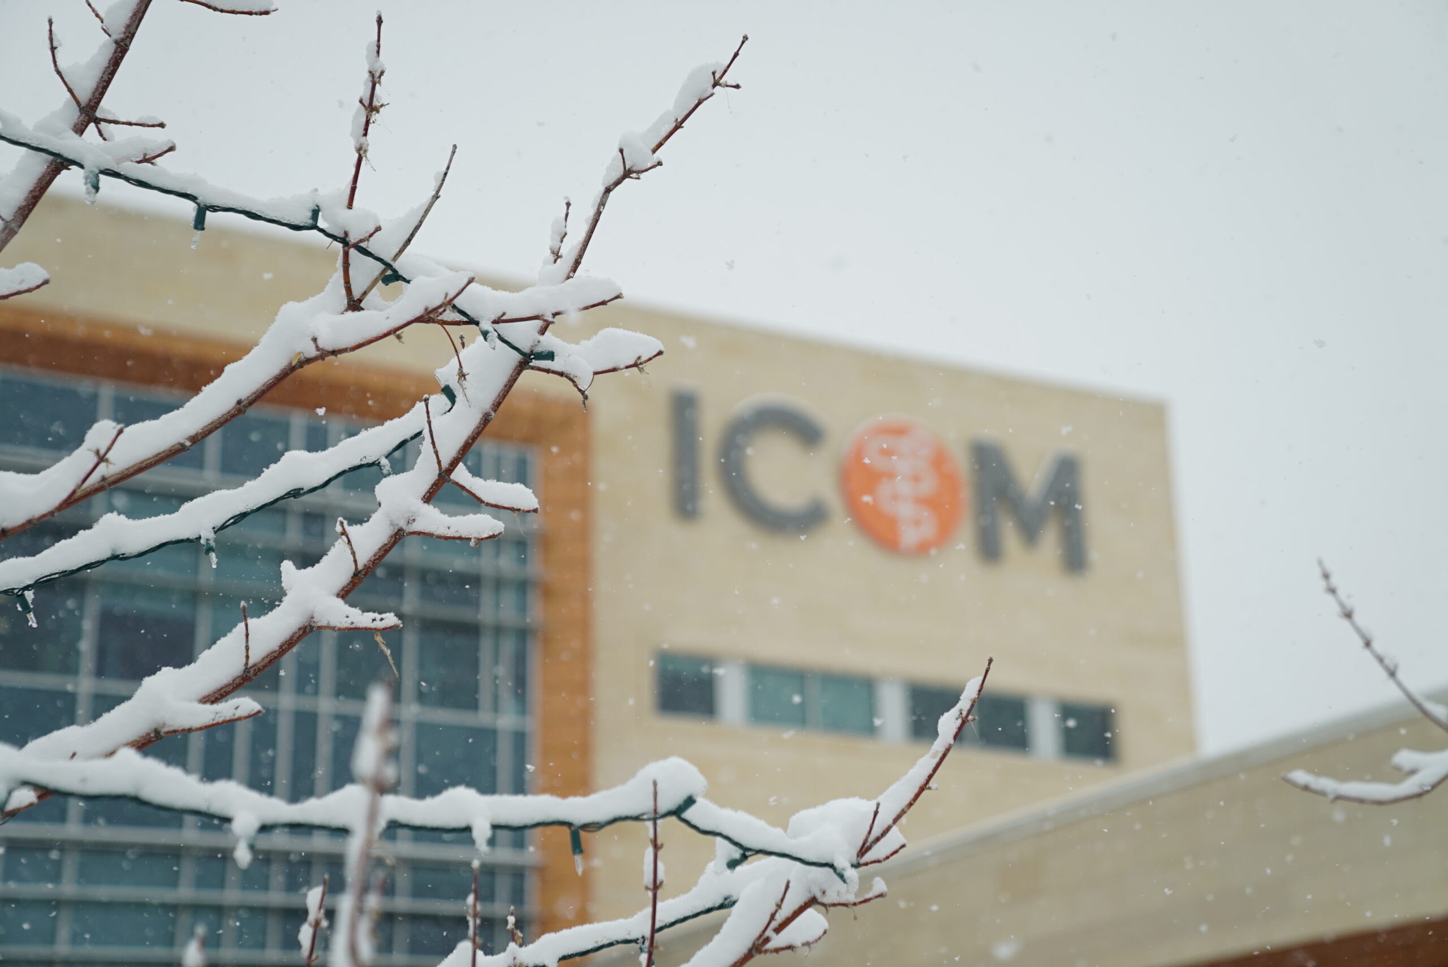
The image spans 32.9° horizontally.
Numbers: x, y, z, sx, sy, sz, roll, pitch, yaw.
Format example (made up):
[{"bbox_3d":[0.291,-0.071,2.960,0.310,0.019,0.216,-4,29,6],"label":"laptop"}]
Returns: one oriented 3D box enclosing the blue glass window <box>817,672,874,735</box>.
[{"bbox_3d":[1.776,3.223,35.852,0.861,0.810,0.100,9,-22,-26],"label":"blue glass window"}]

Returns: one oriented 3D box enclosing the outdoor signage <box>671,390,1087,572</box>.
[{"bbox_3d":[2.441,0.007,37.205,7.150,1.970,0.200,9,-22,-26],"label":"outdoor signage"}]

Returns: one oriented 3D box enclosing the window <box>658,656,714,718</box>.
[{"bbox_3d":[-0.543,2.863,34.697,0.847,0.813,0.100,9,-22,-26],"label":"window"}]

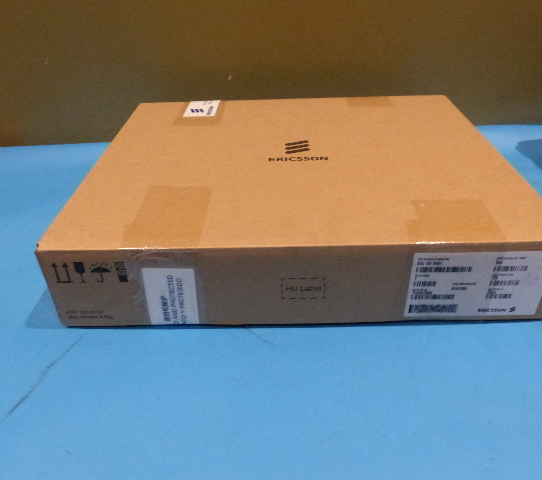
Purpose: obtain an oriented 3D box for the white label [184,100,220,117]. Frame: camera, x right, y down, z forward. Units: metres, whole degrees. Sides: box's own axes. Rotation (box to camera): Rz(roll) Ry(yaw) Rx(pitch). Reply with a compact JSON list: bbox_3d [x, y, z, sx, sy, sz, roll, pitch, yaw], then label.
[{"bbox_3d":[-0.090,-0.173,0.609,0.041,0.002,0.061,-1,35,2],"label":"white label"}]

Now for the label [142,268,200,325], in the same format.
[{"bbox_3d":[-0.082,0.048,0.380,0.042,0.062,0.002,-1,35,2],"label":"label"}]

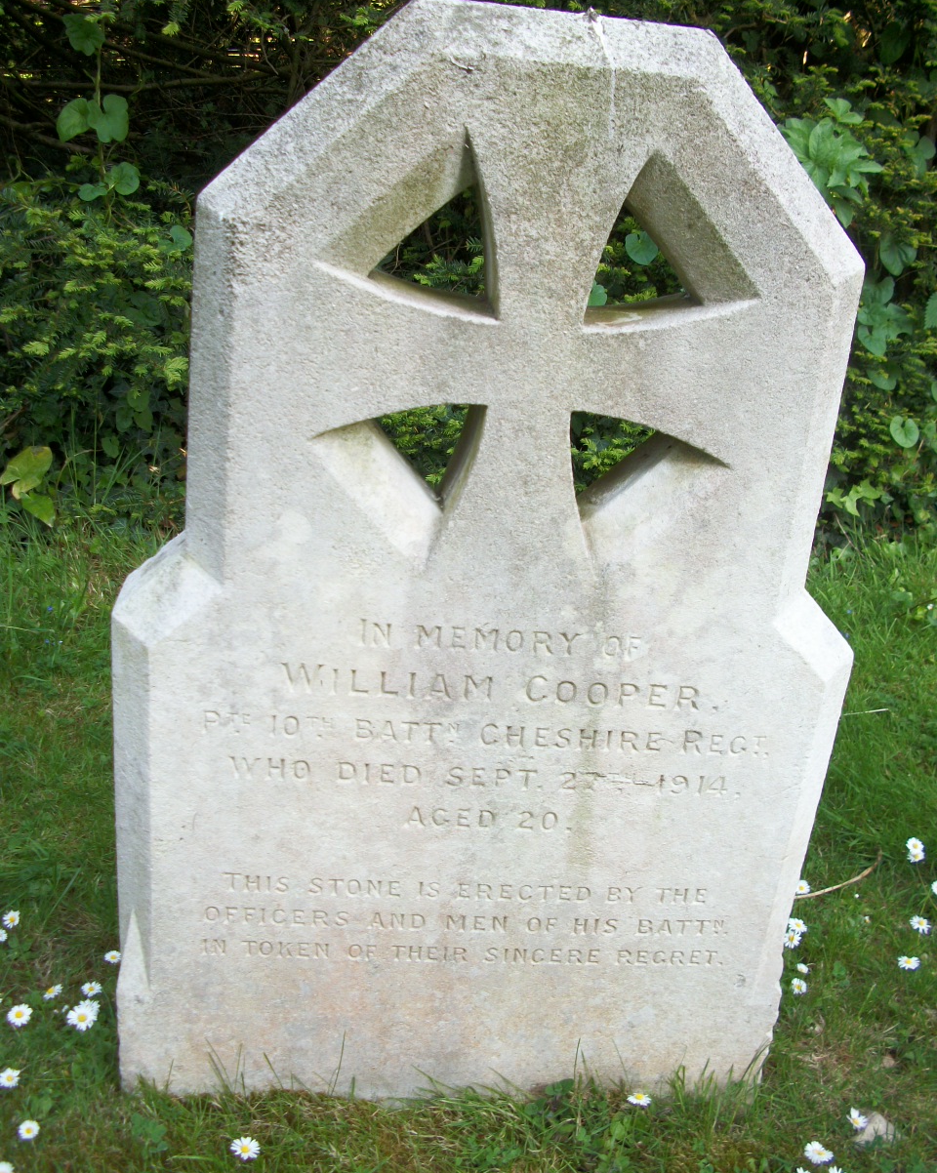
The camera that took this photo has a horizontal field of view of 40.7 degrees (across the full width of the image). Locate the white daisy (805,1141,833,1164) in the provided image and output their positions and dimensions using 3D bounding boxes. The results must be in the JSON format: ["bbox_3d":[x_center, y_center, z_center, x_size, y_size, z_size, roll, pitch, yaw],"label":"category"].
[{"bbox_3d":[0.294,0.476,1.061,0.024,0.010,0.024,17,23,22],"label":"white daisy"}]

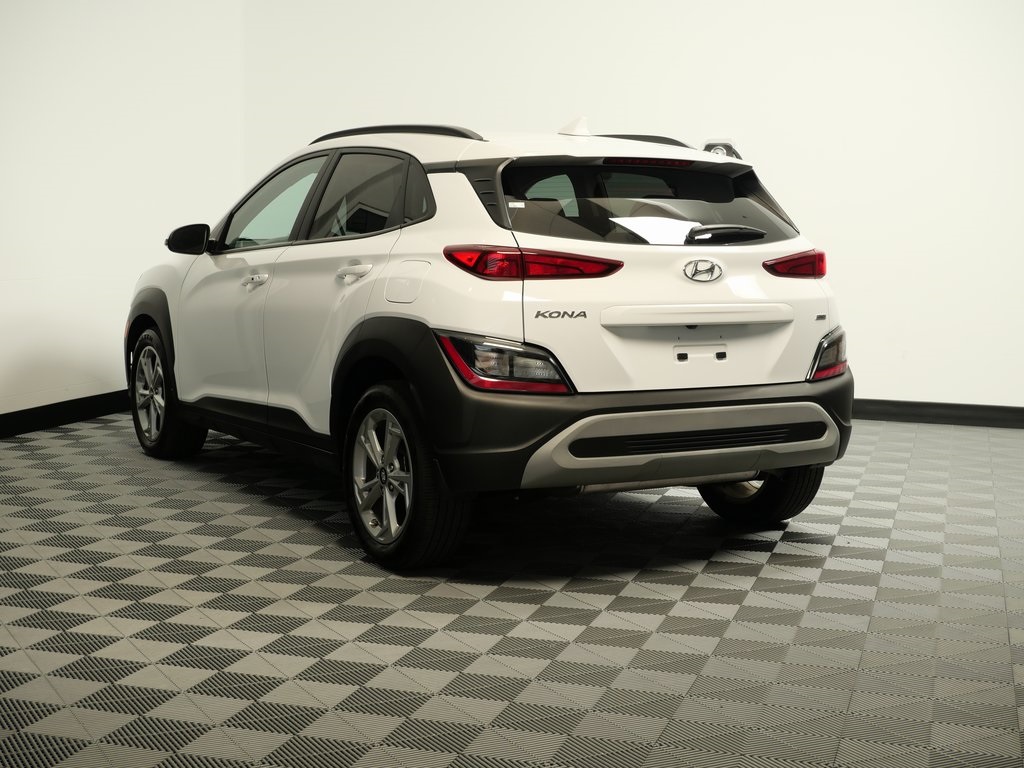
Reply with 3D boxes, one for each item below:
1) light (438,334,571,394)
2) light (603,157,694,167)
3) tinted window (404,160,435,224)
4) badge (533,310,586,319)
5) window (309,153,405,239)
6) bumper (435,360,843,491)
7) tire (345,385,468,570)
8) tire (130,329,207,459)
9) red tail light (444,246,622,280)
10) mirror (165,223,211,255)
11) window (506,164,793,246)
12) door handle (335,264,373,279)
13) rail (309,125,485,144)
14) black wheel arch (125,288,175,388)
[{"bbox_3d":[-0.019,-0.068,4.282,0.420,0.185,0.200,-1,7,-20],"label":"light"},{"bbox_3d":[0.479,-0.781,4.778,0.410,0.035,0.050,-3,7,-32],"label":"light"},{"bbox_3d":[-0.329,-0.665,4.671,0.075,0.250,0.350,13,-1,-33],"label":"tinted window"},{"bbox_3d":[0.157,-0.220,4.319,0.168,0.026,0.012,0,6,-13],"label":"badge"},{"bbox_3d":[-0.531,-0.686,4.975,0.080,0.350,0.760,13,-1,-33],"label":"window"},{"bbox_3d":[0.568,0.127,4.701,1.770,0.410,0.400,-3,7,-32],"label":"bumper"},{"bbox_3d":[-0.376,0.311,4.746,0.225,0.665,0.665,-3,7,-32],"label":"tire"},{"bbox_3d":[-1.737,0.045,6.893,0.215,0.668,0.668,-3,7,-32],"label":"tire"},{"bbox_3d":[0.076,-0.388,4.407,0.571,0.110,0.159,0,6,-14],"label":"red tail light"},{"bbox_3d":[-1.411,-0.639,5.976,0.215,0.145,0.150,-3,7,-32],"label":"mirror"},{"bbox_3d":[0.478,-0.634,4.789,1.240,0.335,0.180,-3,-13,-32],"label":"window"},{"bbox_3d":[-0.569,-0.405,4.911,0.050,0.047,0.250,-3,7,-32],"label":"door handle"},{"bbox_3d":[-0.481,-0.949,5.271,0.080,0.090,1.420,-3,7,-32],"label":"rail"},{"bbox_3d":[-1.770,-0.223,6.792,0.140,0.530,0.930,-3,7,-32],"label":"black wheel arch"}]

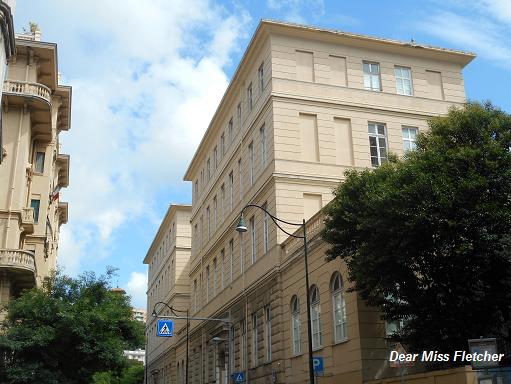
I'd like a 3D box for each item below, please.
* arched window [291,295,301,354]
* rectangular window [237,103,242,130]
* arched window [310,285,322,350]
[{"bbox_3d":[2.176,6.739,33.123,0.200,3.132,1.332,5,-21,-15],"label":"arched window"},{"bbox_3d":[-0.932,-5.127,44.218,0.200,1.961,0.999,5,-21,-15],"label":"rectangular window"},{"bbox_3d":[2.570,5.125,26.790,0.250,2.636,1.313,5,-21,-15],"label":"arched window"}]

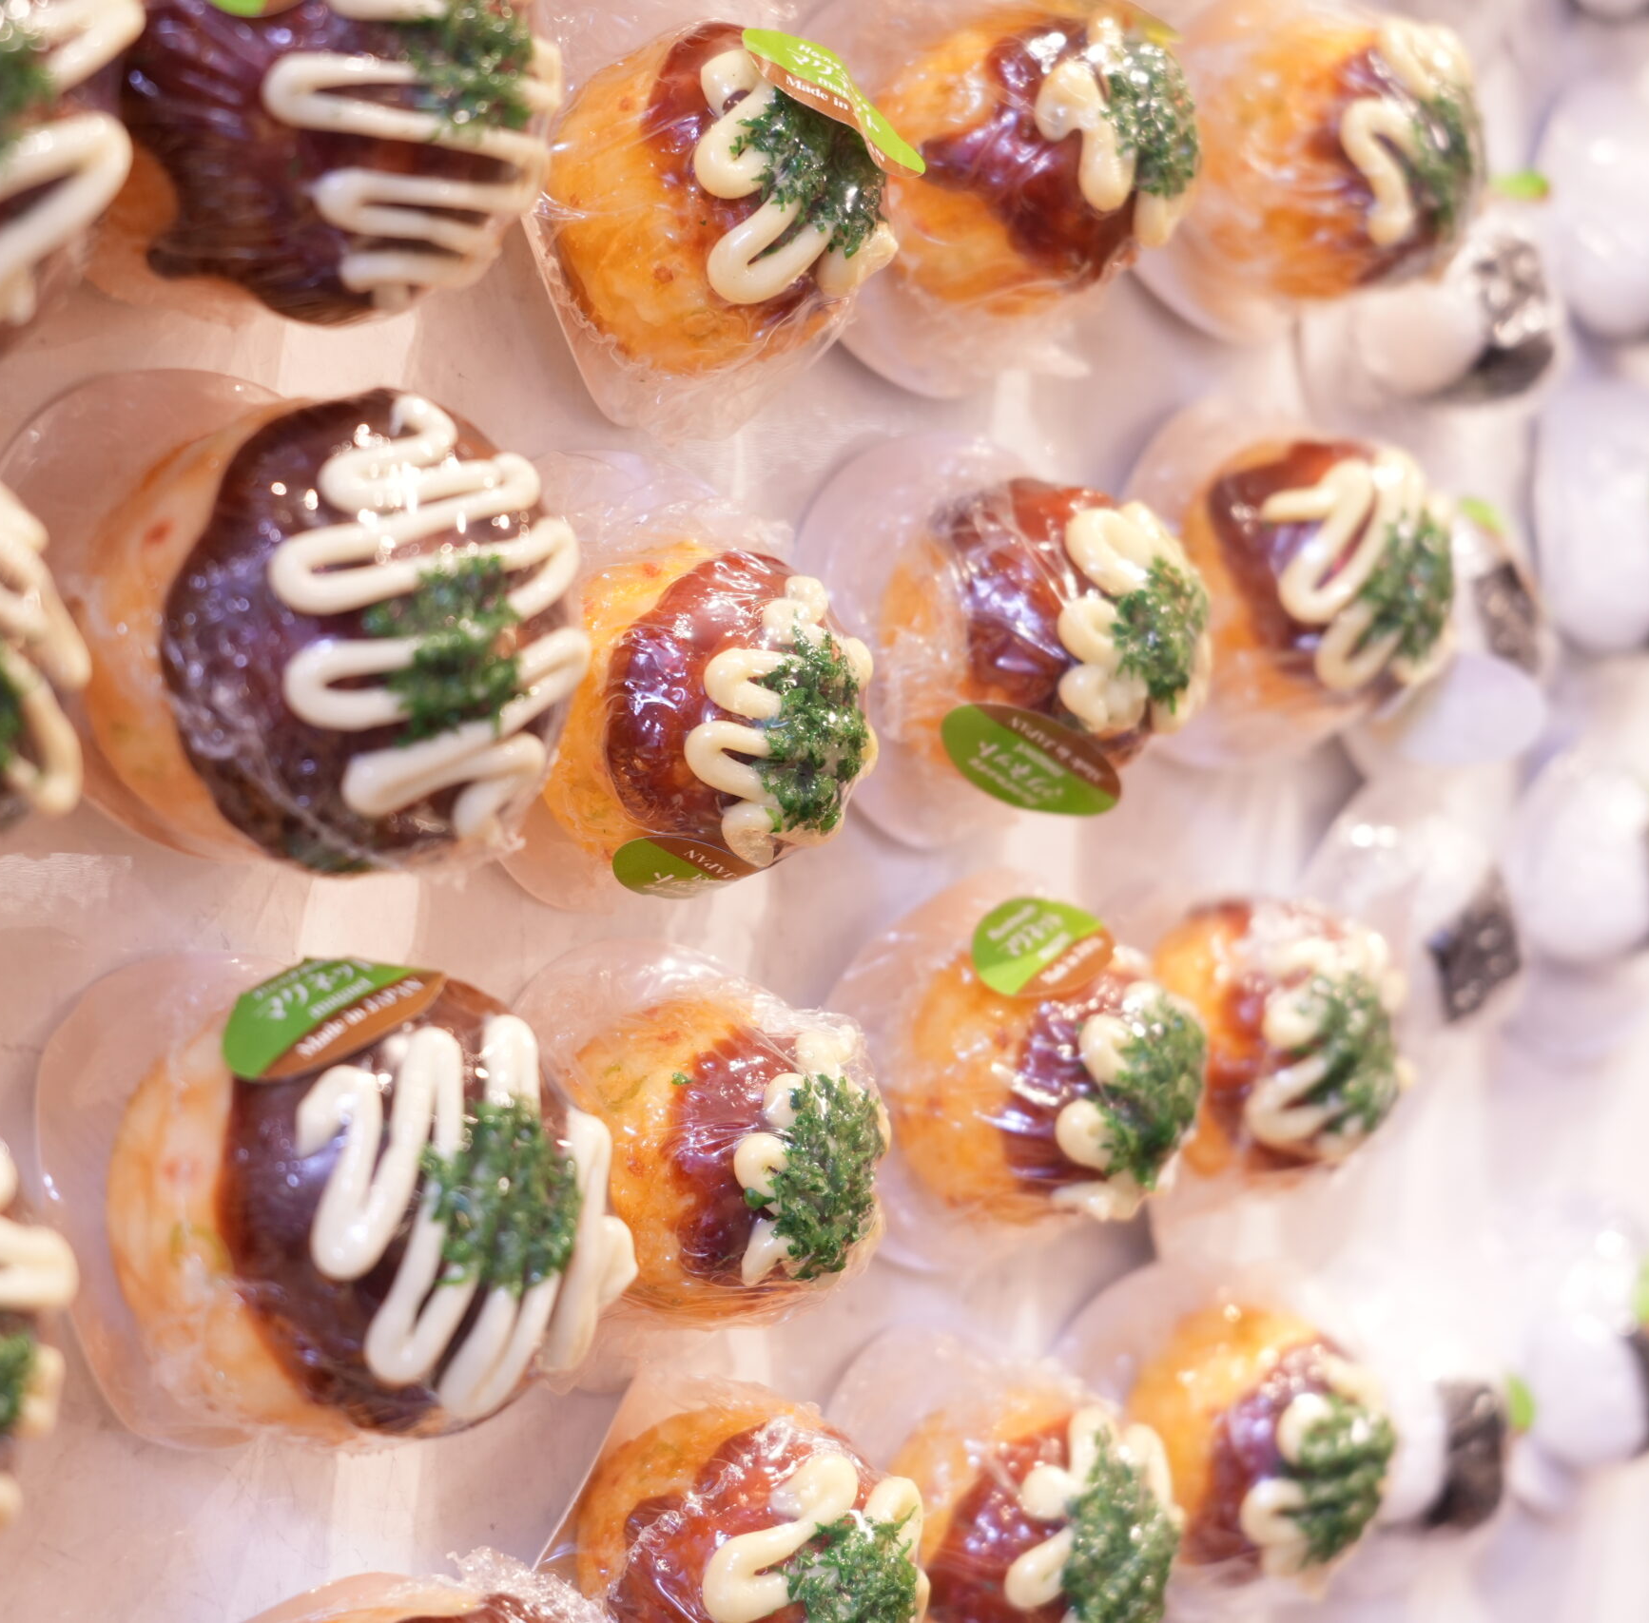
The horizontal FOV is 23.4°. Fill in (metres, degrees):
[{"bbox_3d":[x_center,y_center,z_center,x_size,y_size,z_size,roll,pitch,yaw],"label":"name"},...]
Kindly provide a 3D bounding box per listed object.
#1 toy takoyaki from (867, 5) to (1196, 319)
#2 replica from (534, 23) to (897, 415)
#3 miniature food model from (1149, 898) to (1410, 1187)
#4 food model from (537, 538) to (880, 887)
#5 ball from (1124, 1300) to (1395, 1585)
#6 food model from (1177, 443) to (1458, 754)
[{"bbox_3d":[0.028,-0.087,0.538,0.040,0.043,0.043,6,8,36],"label":"toy takoyaki"},{"bbox_3d":[-0.012,-0.073,0.480,0.040,0.043,0.043,6,8,36],"label":"replica"},{"bbox_3d":[0.070,0.035,0.611,0.040,0.043,0.043,6,8,36],"label":"miniature food model"},{"bbox_3d":[-0.014,-0.012,0.490,0.040,0.043,0.043,6,8,36],"label":"food model"},{"bbox_3d":[0.068,0.097,0.617,0.040,0.043,0.043,6,8,36],"label":"ball"},{"bbox_3d":[0.076,-0.035,0.606,0.040,0.043,0.043,6,8,36],"label":"food model"}]

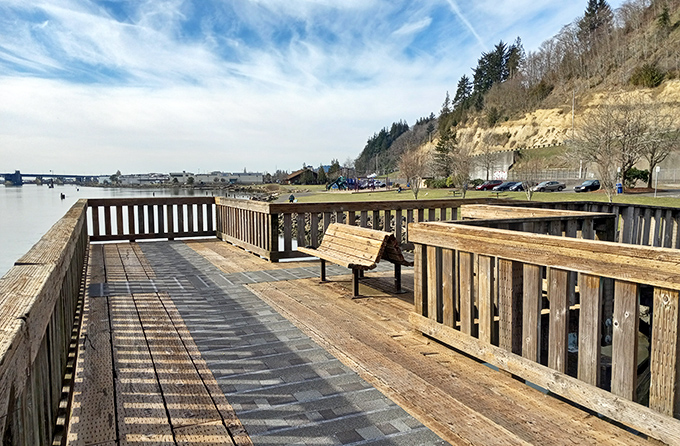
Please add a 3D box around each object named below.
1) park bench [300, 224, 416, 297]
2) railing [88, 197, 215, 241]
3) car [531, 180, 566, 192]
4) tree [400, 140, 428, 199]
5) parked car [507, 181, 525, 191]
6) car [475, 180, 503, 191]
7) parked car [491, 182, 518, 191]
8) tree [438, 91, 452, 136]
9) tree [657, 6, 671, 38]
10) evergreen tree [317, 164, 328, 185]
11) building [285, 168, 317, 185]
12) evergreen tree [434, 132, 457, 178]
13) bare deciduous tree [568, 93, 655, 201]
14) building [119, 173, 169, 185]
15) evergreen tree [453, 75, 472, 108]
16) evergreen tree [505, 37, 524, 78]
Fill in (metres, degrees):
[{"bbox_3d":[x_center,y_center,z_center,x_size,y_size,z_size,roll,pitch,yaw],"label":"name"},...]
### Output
[{"bbox_3d":[0.282,0.482,7.431,1.170,0.830,1.810,-3,5,-24],"label":"park bench"},{"bbox_3d":[-4.619,-0.099,13.250,3.000,1.040,0.180,-3,5,-24],"label":"railing"},{"bbox_3d":[29.159,-5.037,74.000,4.750,1.450,1.820,-2,5,-17],"label":"car"},{"bbox_3d":[6.929,-4.808,50.000,2.900,5.600,2.900,0,5,0],"label":"tree"},{"bbox_3d":[27.010,-5.328,78.500,4.550,1.460,1.800,-2,5,-23],"label":"parked car"},{"bbox_3d":[24.240,-6.015,86.000,4.700,1.670,1.850,-3,5,-28],"label":"car"},{"bbox_3d":[26.526,-5.783,84.500,4.600,1.460,1.800,-3,5,-28],"label":"parked car"},{"bbox_3d":[37.792,-38.509,190.000,5.300,16.500,5.300,0,5,0],"label":"tree"},{"bbox_3d":[79.412,-49.632,130.000,3.300,7.800,3.300,0,5,0],"label":"tree"},{"bbox_3d":[-7.589,-20.814,230.000,4.500,8.300,4.500,0,5,0],"label":"evergreen tree"},{"bbox_3d":[-16.827,-20.506,238.000,13.000,6.800,20.000,-1,5,-10],"label":"building"},{"bbox_3d":[24.267,-14.951,122.000,5.100,12.000,5.100,0,5,0],"label":"evergreen tree"},{"bbox_3d":[21.420,-5.860,42.000,6.600,8.700,6.600,0,5,0],"label":"bare deciduous tree"},{"bbox_3d":[-147.813,-33.032,400.000,35.000,8.000,24.000,-2,5,-16],"label":"building"},{"bbox_3d":[48.501,-51.471,210.000,8.000,14.500,8.000,0,5,0],"label":"evergreen tree"},{"bbox_3d":[76.103,-71.333,230.000,7.600,18.500,7.600,0,5,0],"label":"evergreen tree"}]

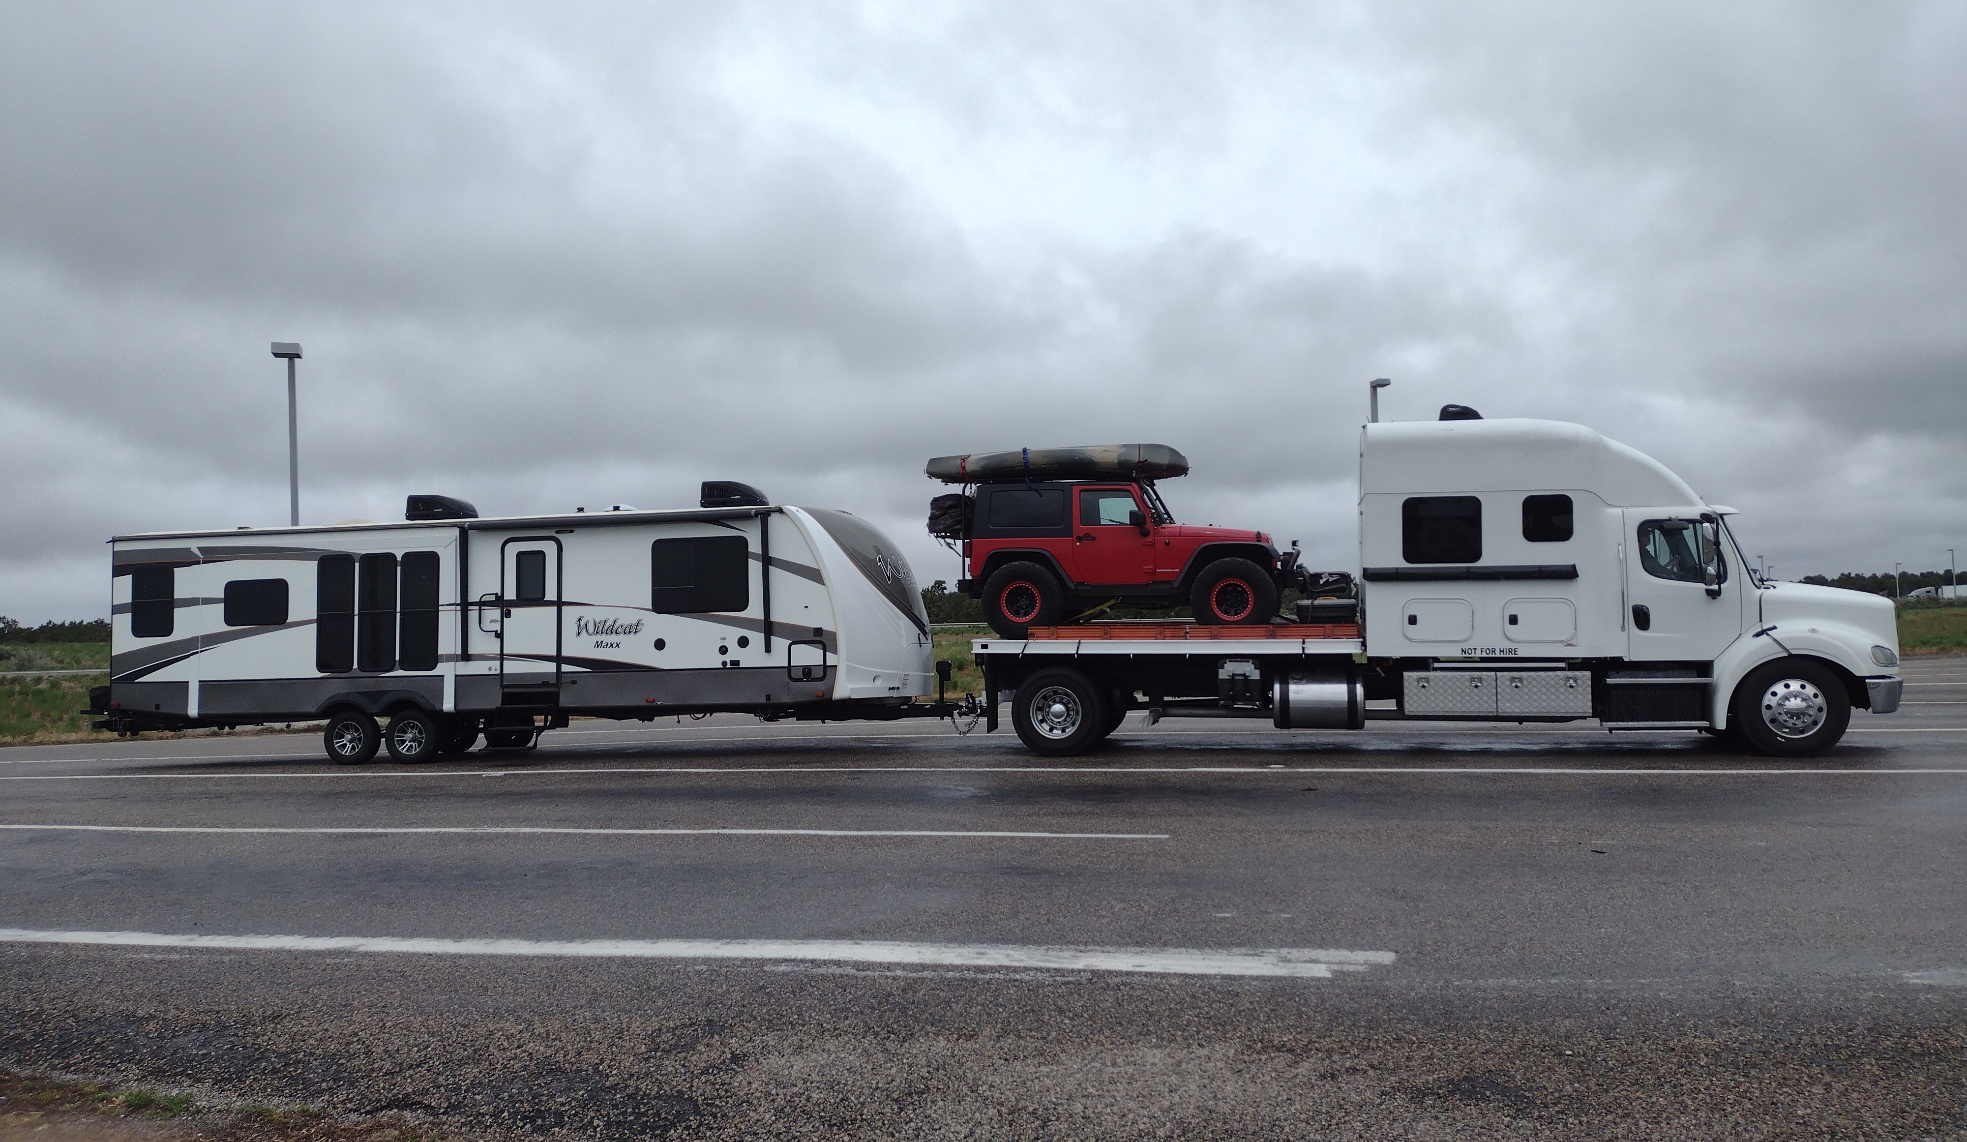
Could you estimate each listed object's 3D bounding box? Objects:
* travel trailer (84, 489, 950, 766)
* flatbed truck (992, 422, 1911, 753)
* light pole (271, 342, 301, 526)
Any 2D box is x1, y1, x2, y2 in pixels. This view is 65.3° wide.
[{"bbox_3d":[-5.972,0.678,20.253,11.200,3.430,2.520,-2,-2,12],"label":"travel trailer"},{"bbox_3d":[4.772,0.175,17.646,9.570,3.680,2.580,-2,-2,16],"label":"flatbed truck"},{"bbox_3d":[-14.552,-0.936,32.147,0.540,7.826,0.620,-1,-2,-13],"label":"light pole"}]

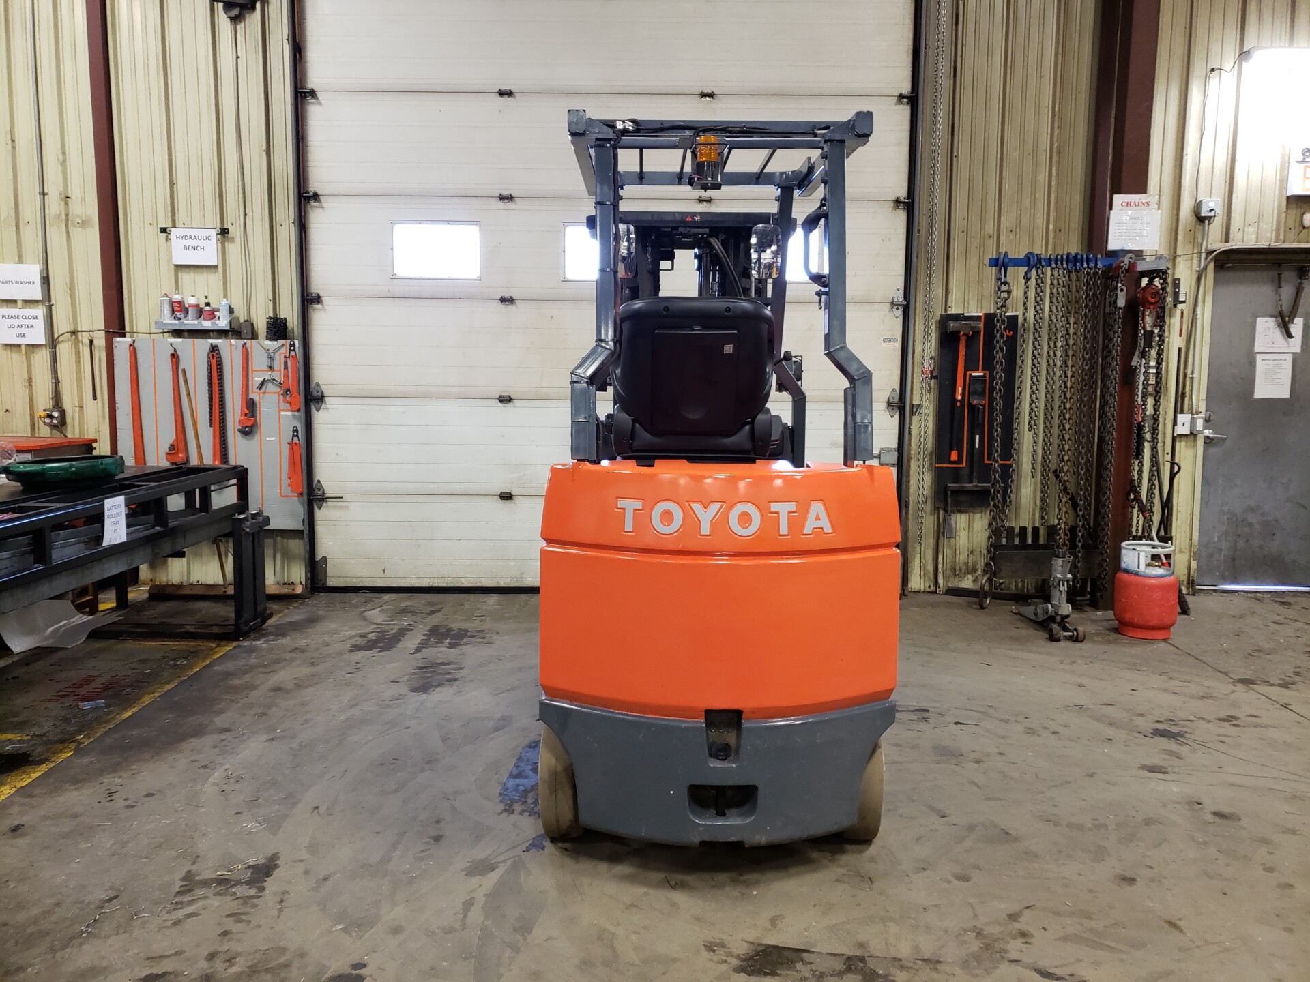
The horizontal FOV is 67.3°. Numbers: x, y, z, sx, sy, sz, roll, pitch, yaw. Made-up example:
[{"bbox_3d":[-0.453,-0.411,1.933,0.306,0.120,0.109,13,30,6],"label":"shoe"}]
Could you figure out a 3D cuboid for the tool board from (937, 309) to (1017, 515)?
[{"bbox_3d":[1.993,-0.481,6.115,0.480,1.210,0.070,0,7,-1],"label":"tool board"}]

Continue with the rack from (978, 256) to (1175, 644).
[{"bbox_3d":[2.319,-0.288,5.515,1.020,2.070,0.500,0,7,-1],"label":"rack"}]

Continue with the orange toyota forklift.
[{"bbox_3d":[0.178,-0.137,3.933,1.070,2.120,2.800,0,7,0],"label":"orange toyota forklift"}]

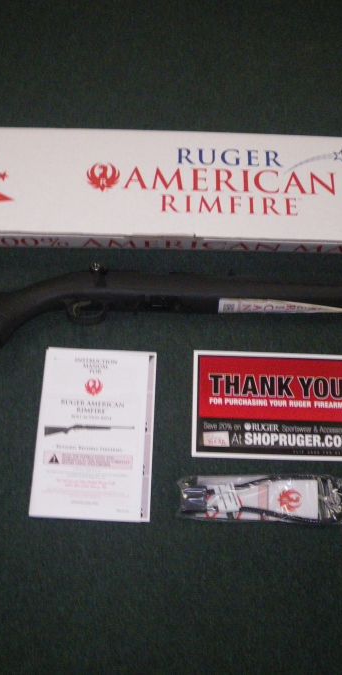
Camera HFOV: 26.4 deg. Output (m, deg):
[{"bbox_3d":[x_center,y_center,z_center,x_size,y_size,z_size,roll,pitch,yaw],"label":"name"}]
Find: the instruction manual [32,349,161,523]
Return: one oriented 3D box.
[{"bbox_3d":[-0.093,0.119,0.903,0.144,0.006,0.213,3,69,-1],"label":"instruction manual"}]

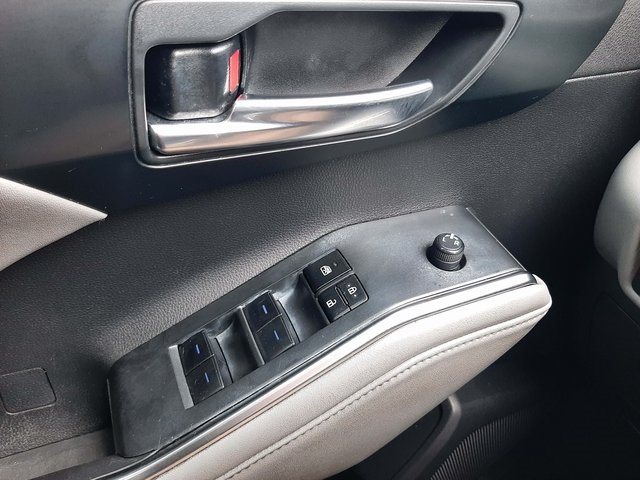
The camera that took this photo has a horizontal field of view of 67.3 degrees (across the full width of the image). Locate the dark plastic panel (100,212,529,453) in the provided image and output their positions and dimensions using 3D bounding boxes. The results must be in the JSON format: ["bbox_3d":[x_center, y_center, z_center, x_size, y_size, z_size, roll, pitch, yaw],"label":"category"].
[{"bbox_3d":[-0.008,0.048,0.311,0.287,0.043,0.073,-24,53,-9],"label":"dark plastic panel"}]

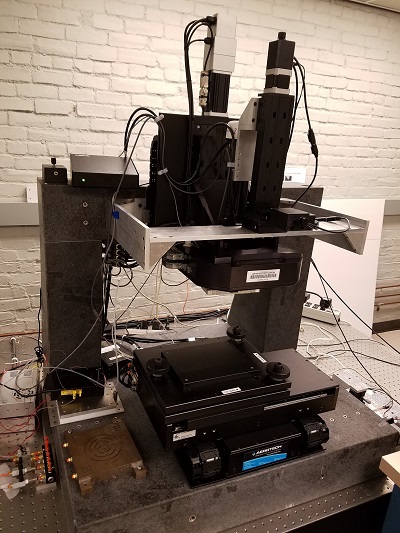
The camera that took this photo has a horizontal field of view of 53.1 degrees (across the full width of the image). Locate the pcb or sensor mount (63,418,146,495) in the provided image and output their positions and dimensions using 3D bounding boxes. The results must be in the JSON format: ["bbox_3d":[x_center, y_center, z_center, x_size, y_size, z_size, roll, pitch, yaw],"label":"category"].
[{"bbox_3d":[-0.249,0.468,1.011,0.167,0.024,0.206,-5,20,-25],"label":"pcb or sensor mount"}]

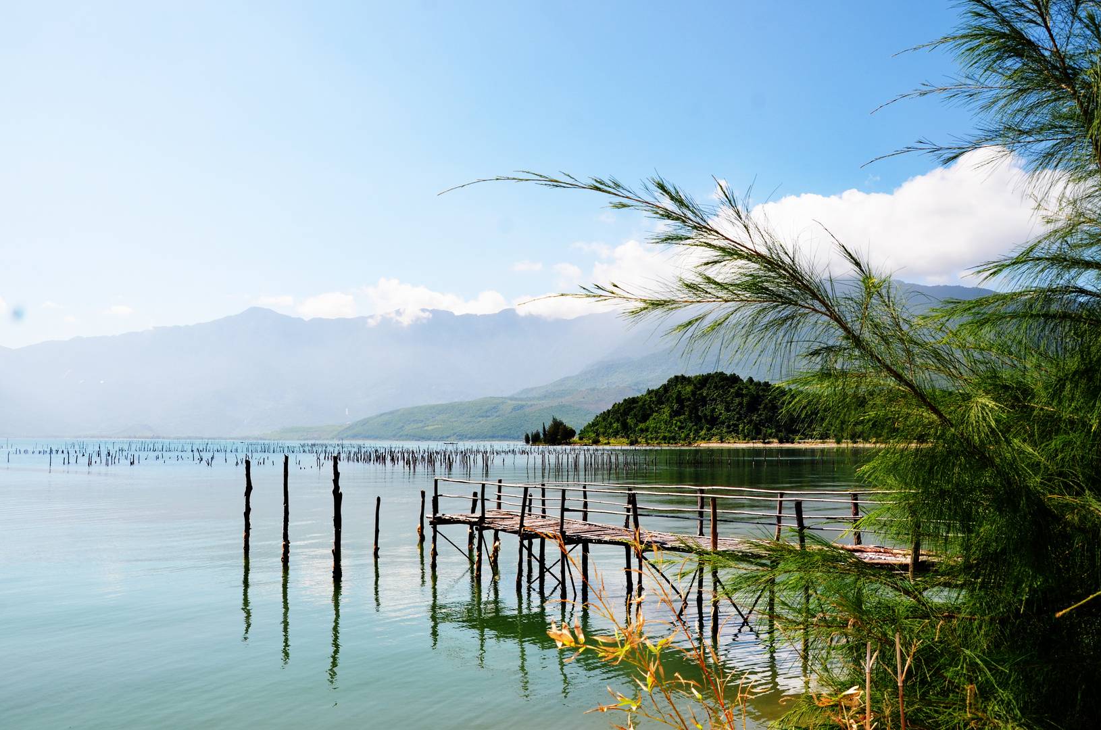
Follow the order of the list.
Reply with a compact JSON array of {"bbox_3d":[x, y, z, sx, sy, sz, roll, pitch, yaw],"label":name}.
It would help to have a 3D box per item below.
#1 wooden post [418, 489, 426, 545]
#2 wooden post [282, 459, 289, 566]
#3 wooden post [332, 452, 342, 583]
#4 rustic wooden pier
[{"bbox_3d":[-3.414,4.035,21.987,0.128,1.382,0.128,0,-5,0],"label":"wooden post"},{"bbox_3d":[-5.865,3.205,18.269,0.117,2.374,0.117,0,-5,0],"label":"wooden post"},{"bbox_3d":[-4.218,2.997,16.275,0.170,2.433,0.170,0,-5,0],"label":"wooden post"},{"bbox_3d":[1.308,3.104,14.784,10.951,1.952,2.942,-5,-7,45],"label":"rustic wooden pier"}]

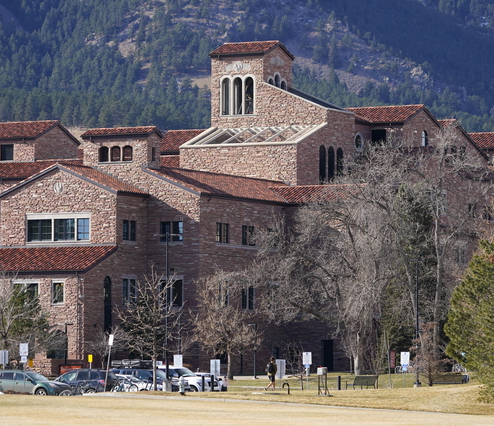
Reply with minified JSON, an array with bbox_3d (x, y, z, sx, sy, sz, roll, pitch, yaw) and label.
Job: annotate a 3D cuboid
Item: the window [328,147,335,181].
[{"bbox_3d":[6.423,-3.602,284.300,0.250,2.900,1.050,-2,-4,28],"label":"window"}]

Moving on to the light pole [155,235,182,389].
[{"bbox_3d":[-4.214,5.255,200.000,1.450,8.650,0.450,-2,-4,28],"label":"light pole"}]

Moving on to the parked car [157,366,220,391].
[{"bbox_3d":[-3.817,9.178,203.000,4.950,1.800,1.970,-2,-4,27],"label":"parked car"}]

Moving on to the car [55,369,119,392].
[{"bbox_3d":[-9.182,9.274,202.500,4.600,1.720,1.800,-2,-4,26],"label":"car"}]

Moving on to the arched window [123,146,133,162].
[{"bbox_3d":[-8.563,-4.249,270.000,0.800,1.180,0.250,-2,-4,27],"label":"arched window"}]

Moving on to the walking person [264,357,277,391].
[{"bbox_3d":[1.213,8.202,191.000,0.650,1.760,0.550,3,-5,-44],"label":"walking person"}]

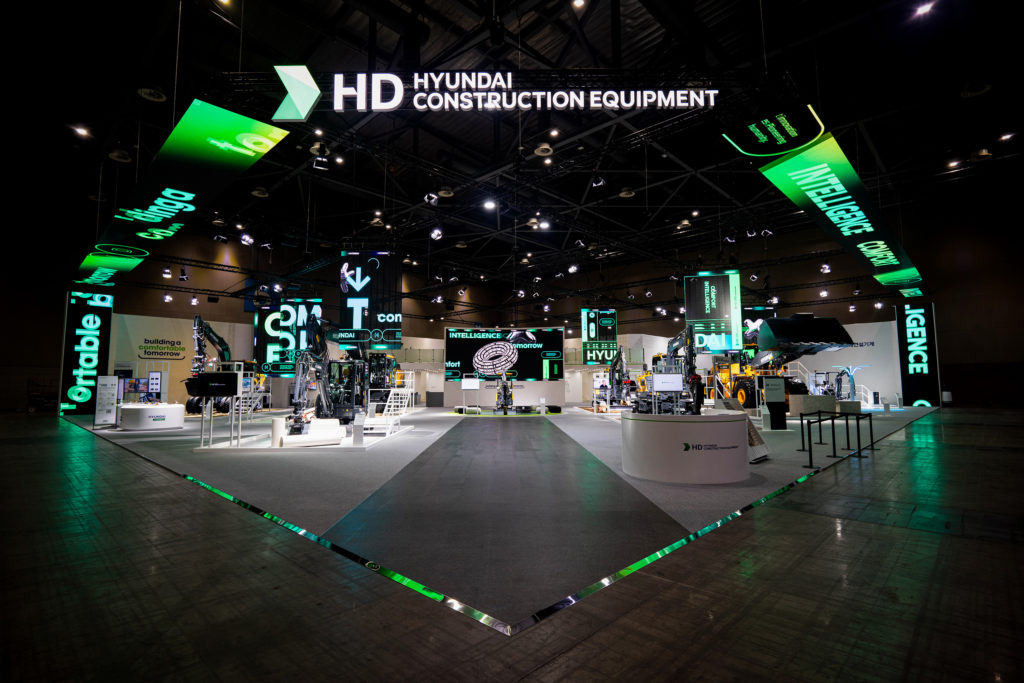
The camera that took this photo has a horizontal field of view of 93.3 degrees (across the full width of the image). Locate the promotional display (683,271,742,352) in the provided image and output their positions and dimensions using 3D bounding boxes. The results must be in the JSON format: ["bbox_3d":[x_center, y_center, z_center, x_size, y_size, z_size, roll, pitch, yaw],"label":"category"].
[{"bbox_3d":[9.566,-1.376,22.904,2.500,4.000,0.200,-2,-5,14],"label":"promotional display"}]

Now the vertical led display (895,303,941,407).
[{"bbox_3d":[27.865,0.992,33.209,2.000,7.000,0.500,-5,-7,44],"label":"vertical led display"}]

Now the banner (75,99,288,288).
[{"bbox_3d":[-14.697,-3.726,18.722,26.200,0.250,1.900,-5,-7,44],"label":"banner"}]

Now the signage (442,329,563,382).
[{"bbox_3d":[-0.566,0.983,36.453,9.000,4.000,0.300,0,-5,0],"label":"signage"}]

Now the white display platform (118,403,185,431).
[{"bbox_3d":[-13.939,2.979,18.867,2.000,0.860,0.900,0,-5,0],"label":"white display platform"}]

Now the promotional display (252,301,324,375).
[{"bbox_3d":[-13.301,-0.337,28.844,2.600,5.000,3.000,0,-5,0],"label":"promotional display"}]

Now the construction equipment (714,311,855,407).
[{"bbox_3d":[13.905,1.277,26.686,3.400,4.700,9.500,0,-5,0],"label":"construction equipment"}]

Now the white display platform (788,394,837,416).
[{"bbox_3d":[15.513,3.292,25.003,1.650,1.080,1.200,0,-5,0],"label":"white display platform"}]

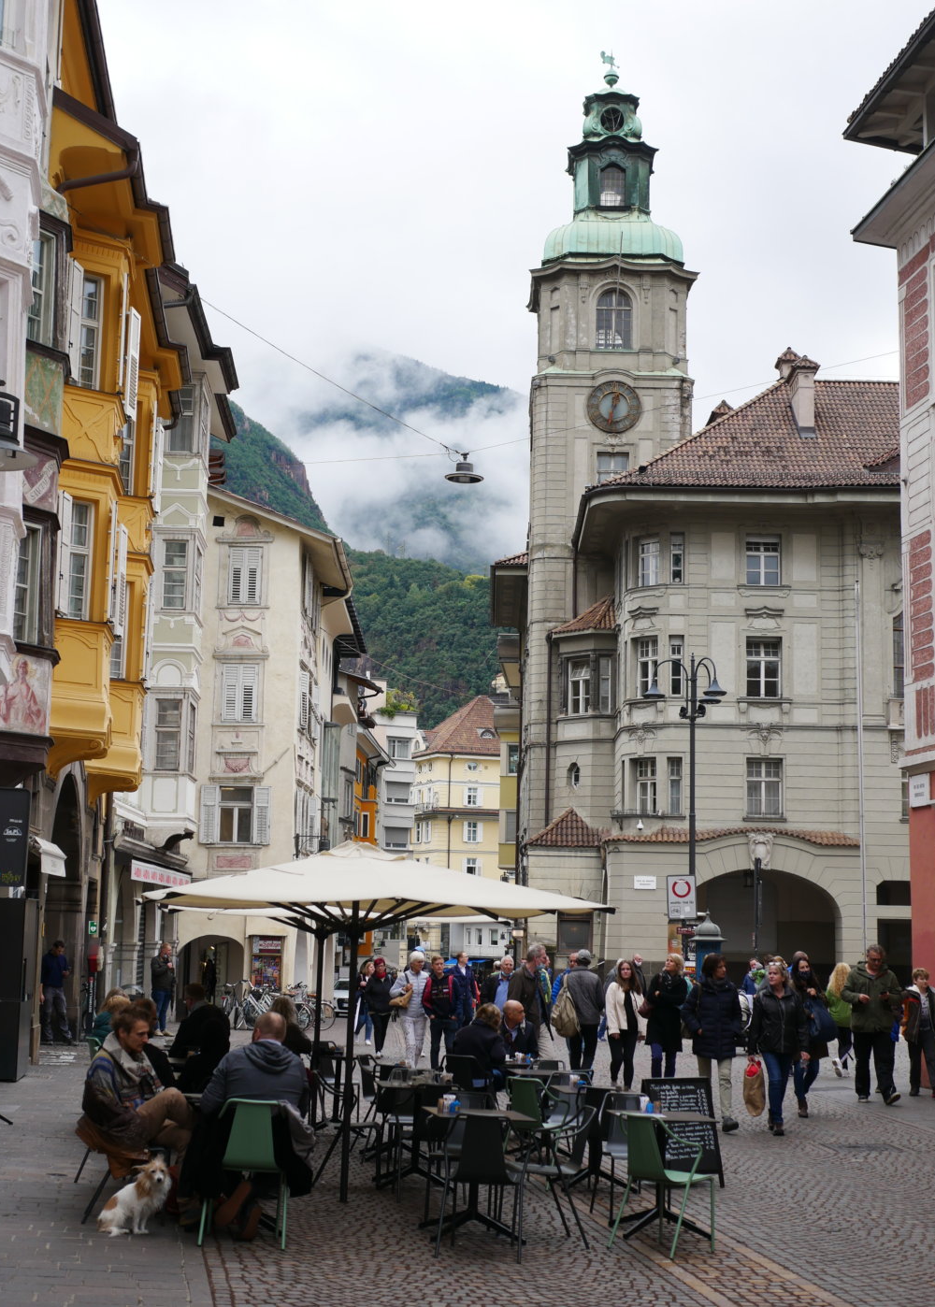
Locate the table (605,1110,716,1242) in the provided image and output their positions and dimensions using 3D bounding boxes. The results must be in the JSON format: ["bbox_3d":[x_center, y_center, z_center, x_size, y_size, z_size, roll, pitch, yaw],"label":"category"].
[{"bbox_3d":[1.277,3.415,12.400,0.610,0.740,0.640,2,-9,-5],"label":"table"}]

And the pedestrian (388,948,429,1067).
[{"bbox_3d":[-0.750,4.654,24.272,0.530,1.640,0.420,4,-9,-20],"label":"pedestrian"}]

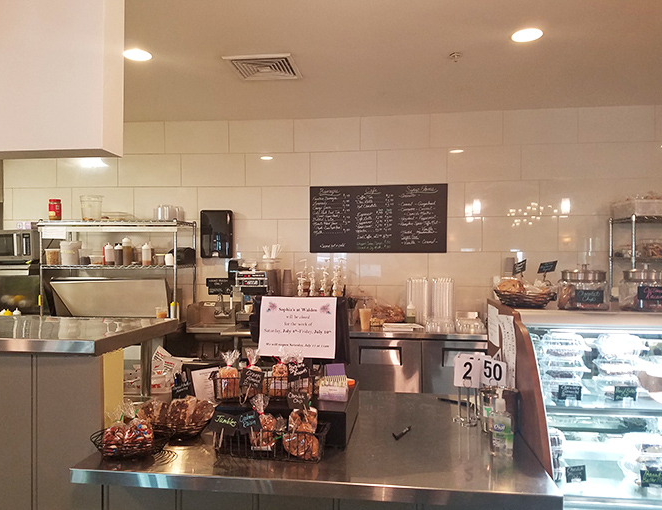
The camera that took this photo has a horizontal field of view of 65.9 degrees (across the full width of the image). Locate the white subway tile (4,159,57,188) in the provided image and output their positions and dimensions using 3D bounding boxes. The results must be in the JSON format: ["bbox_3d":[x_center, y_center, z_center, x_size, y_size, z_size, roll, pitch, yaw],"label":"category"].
[{"bbox_3d":[-2.903,-0.795,4.942,0.545,0.305,0.010,0,0,7],"label":"white subway tile"}]

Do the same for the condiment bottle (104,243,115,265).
[{"bbox_3d":[-1.885,-0.009,4.350,0.068,0.190,0.068,0,-1,-6],"label":"condiment bottle"}]

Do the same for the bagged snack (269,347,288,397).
[{"bbox_3d":[-0.172,0.394,1.720,0.066,0.167,0.048,0,0,7],"label":"bagged snack"}]

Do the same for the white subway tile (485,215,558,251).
[{"bbox_3d":[1.637,-0.177,4.410,0.609,0.305,0.010,0,0,7],"label":"white subway tile"}]

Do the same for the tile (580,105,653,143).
[{"bbox_3d":[2.379,-1.084,4.260,0.605,0.302,0.010,0,0,7],"label":"tile"}]

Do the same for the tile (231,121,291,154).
[{"bbox_3d":[-0.635,-1.082,4.675,0.609,0.305,0.010,0,0,7],"label":"tile"}]

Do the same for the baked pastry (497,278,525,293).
[{"bbox_3d":[0.675,0.118,1.910,0.100,0.060,0.085,0,-1,18],"label":"baked pastry"}]

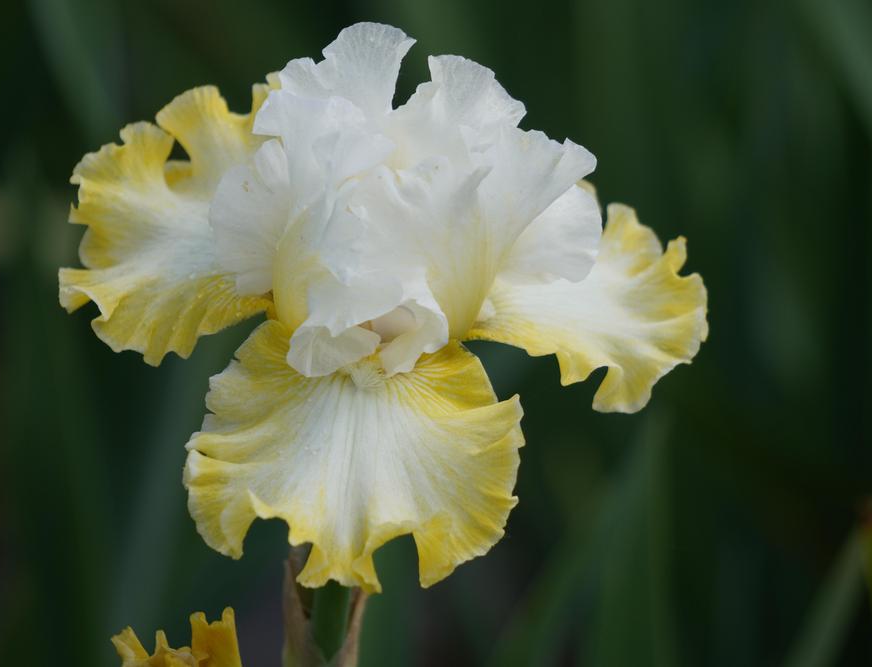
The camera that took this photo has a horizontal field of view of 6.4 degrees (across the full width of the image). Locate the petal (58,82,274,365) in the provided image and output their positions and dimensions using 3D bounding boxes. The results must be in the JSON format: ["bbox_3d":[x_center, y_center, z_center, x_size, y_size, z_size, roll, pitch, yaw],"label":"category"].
[{"bbox_3d":[-0.054,-0.025,1.740,0.061,0.051,0.067,8,20,24],"label":"petal"}]

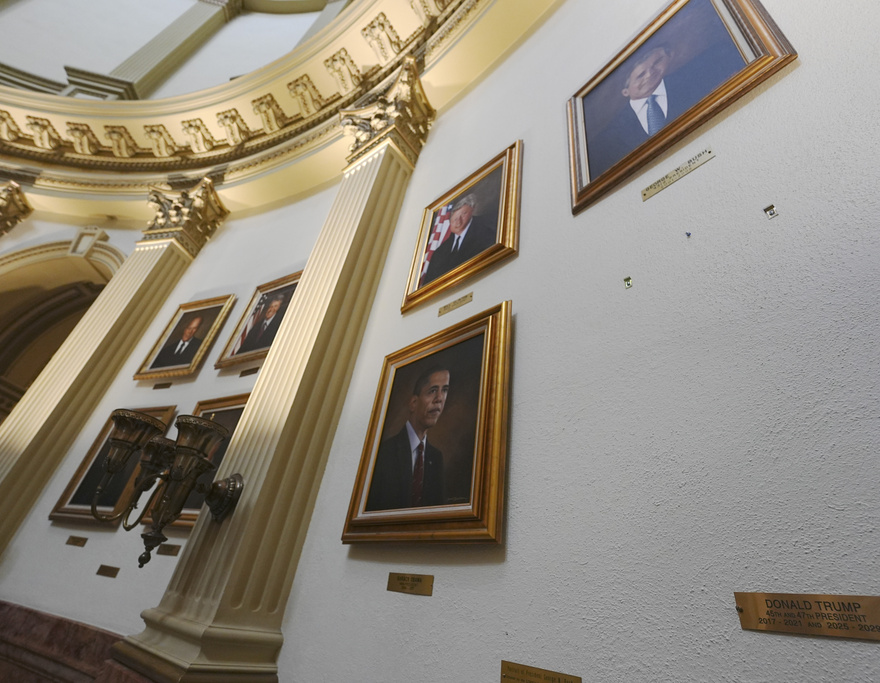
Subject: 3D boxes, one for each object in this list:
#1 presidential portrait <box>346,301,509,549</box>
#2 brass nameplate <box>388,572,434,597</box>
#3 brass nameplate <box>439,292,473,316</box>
[{"bbox_3d":[-0.044,0.294,1.450,0.693,0.788,0.045,-23,-45,39],"label":"presidential portrait"},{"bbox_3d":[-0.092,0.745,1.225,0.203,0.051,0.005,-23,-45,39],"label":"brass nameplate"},{"bbox_3d":[0.070,-0.162,1.778,0.203,0.051,0.005,-23,-45,39],"label":"brass nameplate"}]

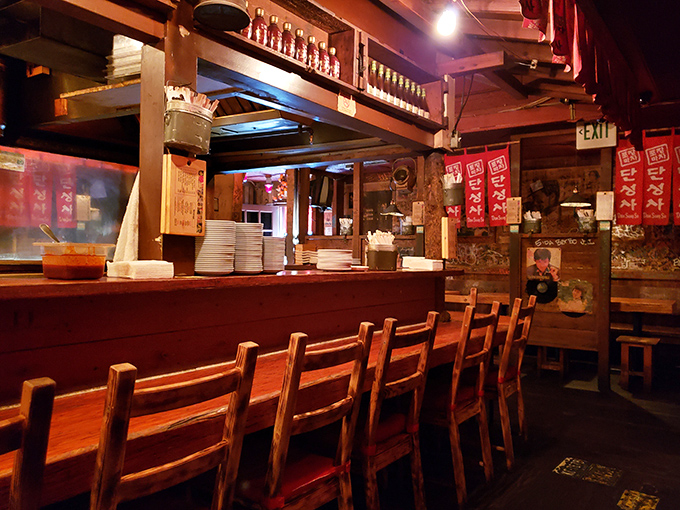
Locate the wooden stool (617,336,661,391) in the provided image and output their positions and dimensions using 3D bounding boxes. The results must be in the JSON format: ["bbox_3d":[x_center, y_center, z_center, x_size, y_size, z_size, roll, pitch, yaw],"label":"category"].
[{"bbox_3d":[2.717,0.989,4.639,0.310,0.445,0.290,0,0,37],"label":"wooden stool"}]

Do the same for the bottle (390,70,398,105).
[{"bbox_3d":[0.378,-1.124,3.481,0.078,0.228,0.078,1,0,0],"label":"bottle"}]

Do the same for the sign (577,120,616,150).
[{"bbox_3d":[2.226,-1.031,4.423,0.320,0.235,0.060,1,0,38],"label":"sign"}]

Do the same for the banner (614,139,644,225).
[{"bbox_3d":[2.570,-0.647,4.526,0.210,0.770,0.020,0,0,30],"label":"banner"}]

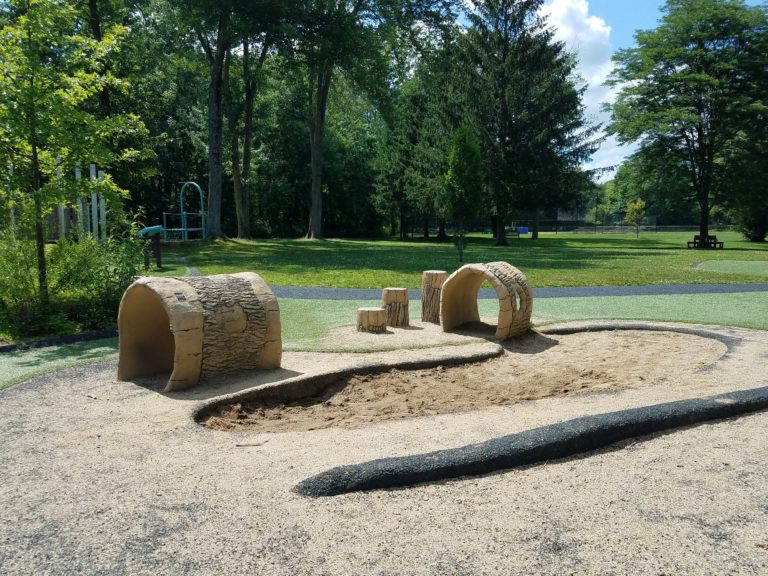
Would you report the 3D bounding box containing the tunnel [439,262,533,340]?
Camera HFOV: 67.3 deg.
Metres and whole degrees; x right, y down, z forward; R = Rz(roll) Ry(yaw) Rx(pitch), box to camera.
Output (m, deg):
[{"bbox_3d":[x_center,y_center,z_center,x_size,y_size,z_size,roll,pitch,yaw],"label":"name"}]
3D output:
[{"bbox_3d":[1.550,0.143,8.640,1.060,1.040,1.020,5,8,36],"label":"tunnel"}]

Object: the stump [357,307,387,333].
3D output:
[{"bbox_3d":[-0.180,0.495,8.850,0.440,0.310,0.440,0,6,0],"label":"stump"}]

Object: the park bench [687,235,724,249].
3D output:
[{"bbox_3d":[21.111,-3.012,37.781,2.100,0.820,1.900,3,7,29],"label":"park bench"}]

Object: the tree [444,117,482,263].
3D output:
[{"bbox_3d":[3.450,-4.120,24.850,1.650,6.000,1.650,0,6,0],"label":"tree"}]

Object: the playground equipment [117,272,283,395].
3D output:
[{"bbox_3d":[-1.960,0.390,6.200,1.000,1.060,1.360,5,8,40],"label":"playground equipment"}]

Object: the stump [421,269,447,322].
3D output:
[{"bbox_3d":[0.815,0.148,9.540,0.410,0.845,0.410,0,6,0],"label":"stump"}]

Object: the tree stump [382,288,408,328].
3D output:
[{"bbox_3d":[0.195,0.300,9.330,0.420,0.575,0.420,0,6,0],"label":"tree stump"}]

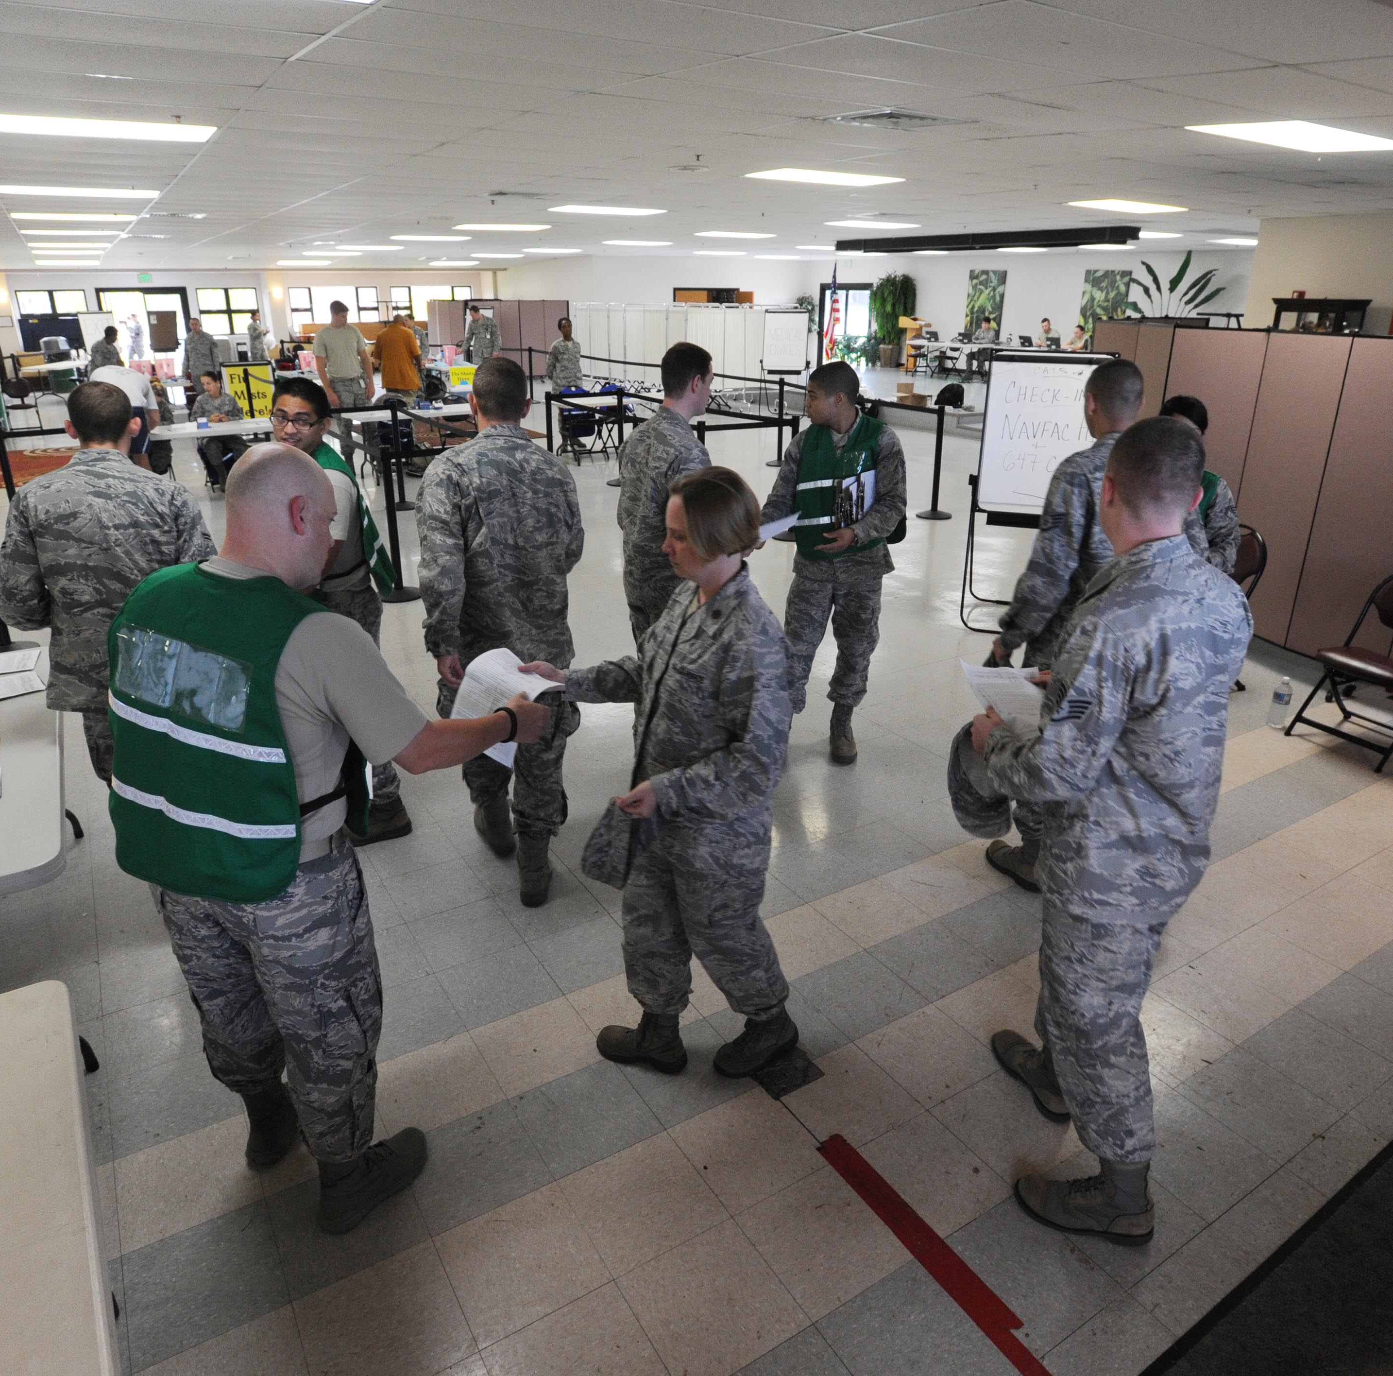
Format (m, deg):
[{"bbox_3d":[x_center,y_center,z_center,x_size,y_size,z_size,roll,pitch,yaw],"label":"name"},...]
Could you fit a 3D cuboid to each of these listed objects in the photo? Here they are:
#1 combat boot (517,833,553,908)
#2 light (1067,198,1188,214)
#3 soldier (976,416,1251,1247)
[{"bbox_3d":[-0.580,0.605,3.504,0.110,0.210,0.290,-2,22,-6],"label":"combat boot"},{"bbox_3d":[4.473,-4.984,10.100,1.220,0.070,0.610,-13,25,-29],"label":"light"},{"bbox_3d":[0.831,0.317,2.105,0.600,1.770,0.530,19,28,39],"label":"soldier"}]

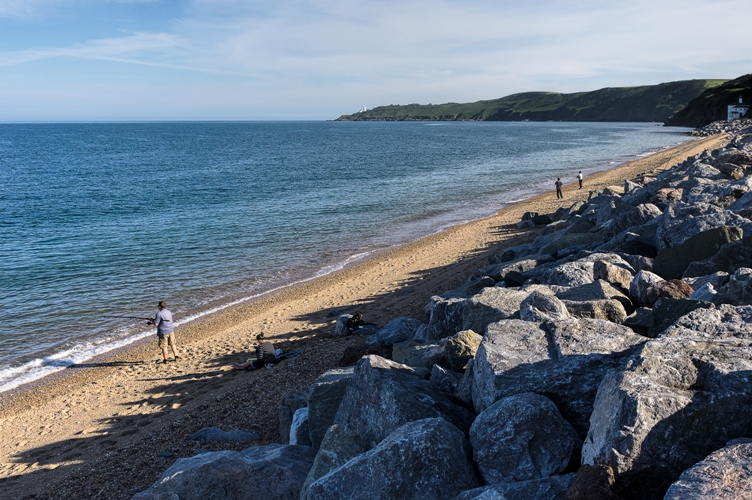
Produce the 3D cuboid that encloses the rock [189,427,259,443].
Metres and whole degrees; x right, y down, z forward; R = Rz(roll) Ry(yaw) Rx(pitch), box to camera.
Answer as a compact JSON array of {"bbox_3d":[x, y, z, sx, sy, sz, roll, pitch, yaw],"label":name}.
[{"bbox_3d":[-2.801,3.407,13.800,1.270,0.220,0.500,1,10,6],"label":"rock"}]

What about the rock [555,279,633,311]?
[{"bbox_3d":[5.242,1.110,17.941,1.750,0.800,1.200,1,10,6],"label":"rock"}]

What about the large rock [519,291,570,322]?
[{"bbox_3d":[3.736,1.305,16.757,1.150,0.850,0.950,2,10,11],"label":"large rock"}]

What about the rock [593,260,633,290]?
[{"bbox_3d":[6.167,0.678,19.592,1.000,0.750,0.850,6,11,29],"label":"rock"}]

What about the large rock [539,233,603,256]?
[{"bbox_3d":[7.508,-0.193,29.000,2.350,0.750,1.300,1,10,6],"label":"large rock"}]

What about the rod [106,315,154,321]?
[{"bbox_3d":[-6.924,1.960,21.518,2.420,0.100,0.060,0,9,26],"label":"rod"}]

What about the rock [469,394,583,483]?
[{"bbox_3d":[1.930,2.421,9.700,1.300,1.080,1.150,1,10,6],"label":"rock"}]

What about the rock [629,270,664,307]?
[{"bbox_3d":[5.509,0.804,15.300,0.680,0.700,0.720,1,10,6],"label":"rock"}]

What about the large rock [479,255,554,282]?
[{"bbox_3d":[4.953,0.630,26.300,2.500,0.800,1.400,1,10,6],"label":"large rock"}]

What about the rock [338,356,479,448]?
[{"bbox_3d":[0.441,2.538,12.504,2.100,1.400,1.500,1,10,8],"label":"rock"}]

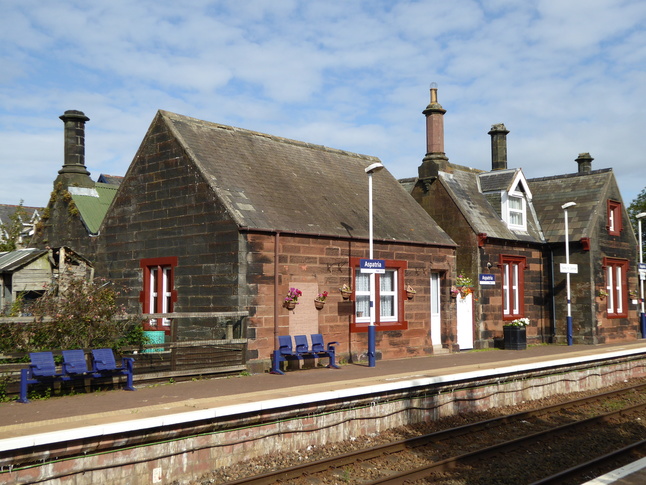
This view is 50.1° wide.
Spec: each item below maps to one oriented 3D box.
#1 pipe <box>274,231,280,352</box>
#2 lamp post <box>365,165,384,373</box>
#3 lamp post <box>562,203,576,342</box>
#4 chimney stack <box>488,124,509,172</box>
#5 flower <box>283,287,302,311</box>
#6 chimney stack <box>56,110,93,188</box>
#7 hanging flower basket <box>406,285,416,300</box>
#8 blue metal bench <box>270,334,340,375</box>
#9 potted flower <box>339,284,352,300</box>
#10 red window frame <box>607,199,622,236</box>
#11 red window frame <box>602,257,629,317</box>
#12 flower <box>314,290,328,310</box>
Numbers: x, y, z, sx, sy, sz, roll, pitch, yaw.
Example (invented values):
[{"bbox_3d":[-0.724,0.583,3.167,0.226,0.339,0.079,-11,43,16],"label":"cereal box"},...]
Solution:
[{"bbox_3d":[-1.240,1.580,18.565,0.100,3.720,0.100,4,-6,-44],"label":"pipe"},{"bbox_3d":[1.473,0.641,19.735,0.220,5.780,0.550,4,-6,-44],"label":"lamp post"},{"bbox_3d":[9.574,1.182,26.782,0.280,5.580,0.500,4,-6,-45],"label":"lamp post"},{"bbox_3d":[7.870,-4.188,30.777,0.880,2.200,0.880,4,-6,-45],"label":"chimney stack"},{"bbox_3d":[-0.833,1.543,18.862,0.430,0.640,0.320,4,-6,-44],"label":"flower"},{"bbox_3d":[-9.643,-3.609,26.803,0.980,2.900,0.980,4,-6,-44],"label":"chimney stack"},{"bbox_3d":[2.879,1.627,22.473,0.270,0.460,0.220,4,-6,-44],"label":"hanging flower basket"},{"bbox_3d":[-0.415,2.995,18.664,2.140,0.930,0.600,4,-6,-44],"label":"blue metal bench"},{"bbox_3d":[0.663,1.479,20.350,0.320,0.430,0.240,4,-6,-44],"label":"potted flower"},{"bbox_3d":[12.446,-1.012,29.538,1.420,1.500,0.200,4,-6,-45],"label":"red window frame"},{"bbox_3d":[12.399,1.924,29.239,2.450,2.500,0.200,4,-6,-45],"label":"red window frame"},{"bbox_3d":[-0.043,1.649,19.642,0.310,0.530,0.250,4,-6,-44],"label":"flower"}]

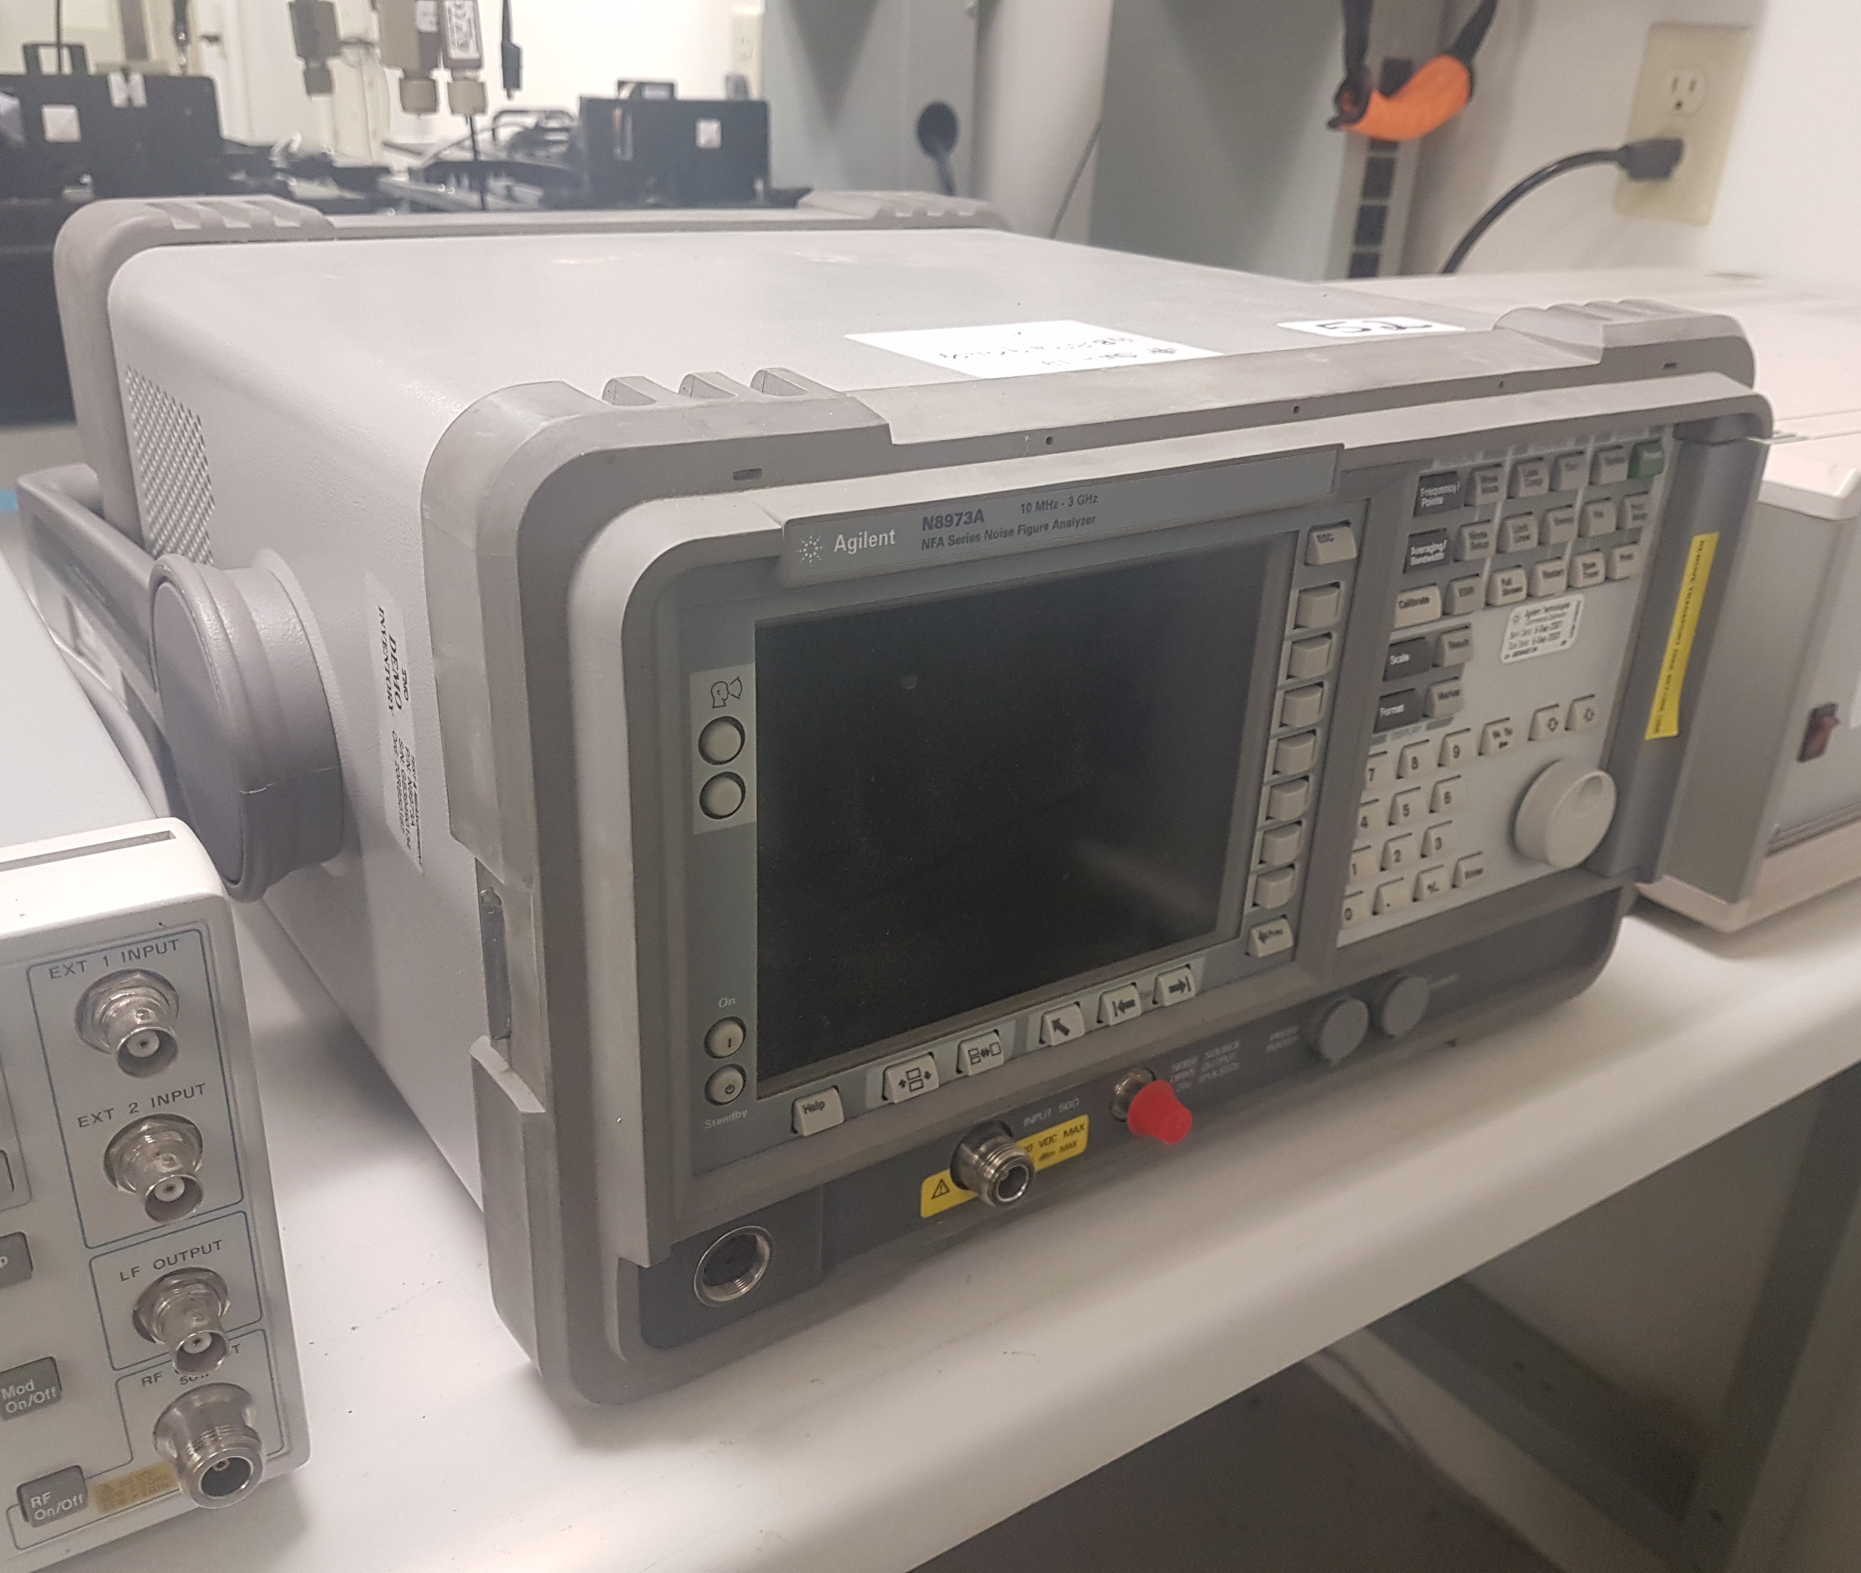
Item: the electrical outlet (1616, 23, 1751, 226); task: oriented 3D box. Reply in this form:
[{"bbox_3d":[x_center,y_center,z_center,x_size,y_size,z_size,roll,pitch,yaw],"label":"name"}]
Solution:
[{"bbox_3d":[0.477,-0.421,1.004,0.010,0.114,0.070,-14,29,-31],"label":"electrical outlet"}]

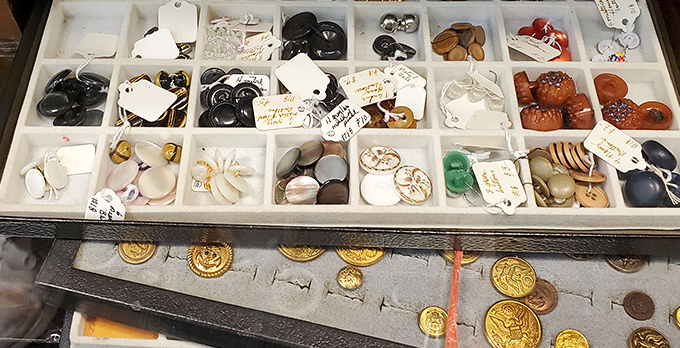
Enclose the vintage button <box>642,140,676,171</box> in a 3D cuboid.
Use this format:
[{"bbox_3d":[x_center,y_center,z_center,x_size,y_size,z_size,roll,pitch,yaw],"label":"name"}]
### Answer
[{"bbox_3d":[0.175,-0.010,0.280,0.019,0.007,0.019,4,43,-9],"label":"vintage button"}]

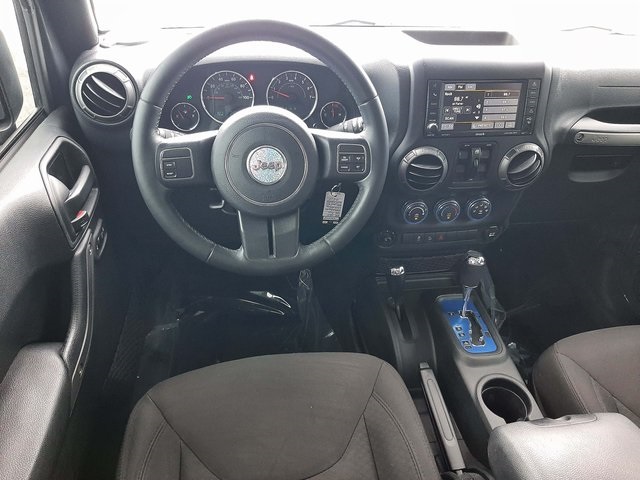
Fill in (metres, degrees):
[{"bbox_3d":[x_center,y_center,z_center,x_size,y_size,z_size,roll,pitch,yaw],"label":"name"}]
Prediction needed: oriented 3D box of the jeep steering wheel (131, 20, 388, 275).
[{"bbox_3d":[-0.085,-0.133,0.751,0.385,0.385,0.095,-4,20,-11],"label":"jeep steering wheel"}]

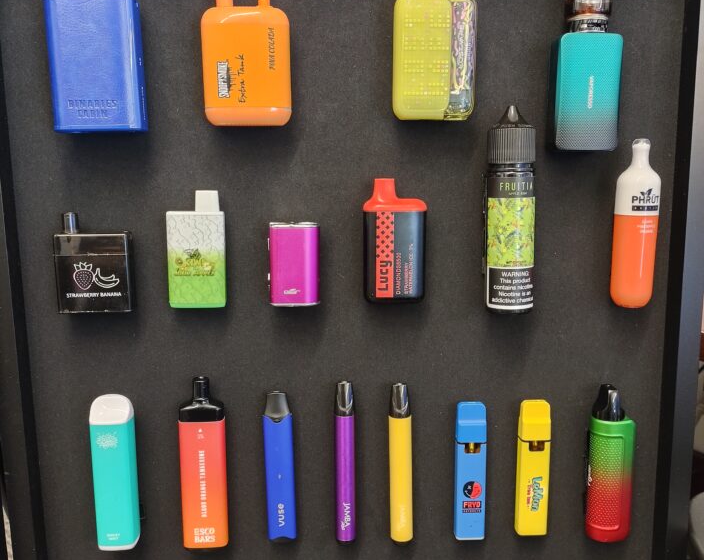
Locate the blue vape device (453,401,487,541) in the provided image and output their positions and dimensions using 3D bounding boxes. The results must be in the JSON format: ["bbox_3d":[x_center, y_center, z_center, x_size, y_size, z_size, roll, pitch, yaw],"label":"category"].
[{"bbox_3d":[0.087,0.141,0.501,0.024,0.106,0.012,-1,9,-3],"label":"blue vape device"}]

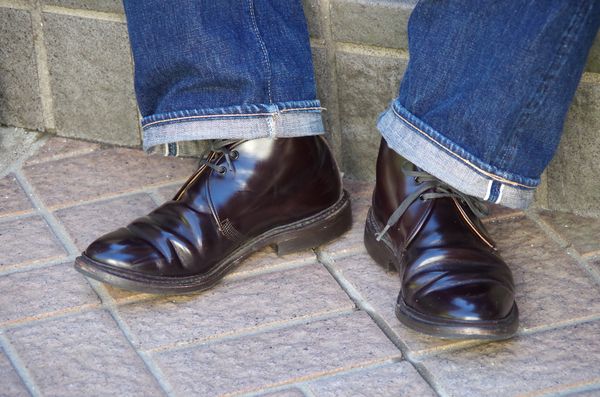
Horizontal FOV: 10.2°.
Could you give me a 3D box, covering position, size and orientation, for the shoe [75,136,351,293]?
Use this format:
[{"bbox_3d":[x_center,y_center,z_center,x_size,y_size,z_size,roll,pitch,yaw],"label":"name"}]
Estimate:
[{"bbox_3d":[-0.087,-0.005,3.253,0.296,0.136,0.111,-16,29,-24],"label":"shoe"}]

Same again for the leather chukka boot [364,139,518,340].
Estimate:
[{"bbox_3d":[0.128,0.027,3.166,0.111,0.136,0.296,-9,27,-12],"label":"leather chukka boot"}]

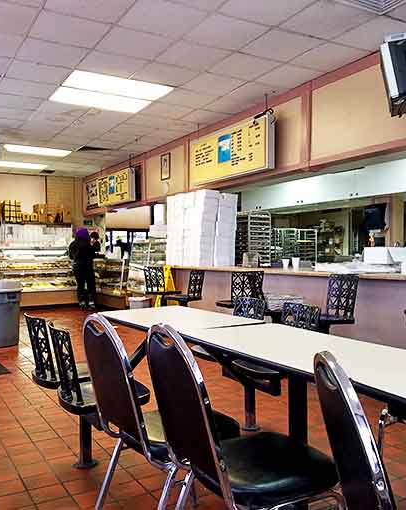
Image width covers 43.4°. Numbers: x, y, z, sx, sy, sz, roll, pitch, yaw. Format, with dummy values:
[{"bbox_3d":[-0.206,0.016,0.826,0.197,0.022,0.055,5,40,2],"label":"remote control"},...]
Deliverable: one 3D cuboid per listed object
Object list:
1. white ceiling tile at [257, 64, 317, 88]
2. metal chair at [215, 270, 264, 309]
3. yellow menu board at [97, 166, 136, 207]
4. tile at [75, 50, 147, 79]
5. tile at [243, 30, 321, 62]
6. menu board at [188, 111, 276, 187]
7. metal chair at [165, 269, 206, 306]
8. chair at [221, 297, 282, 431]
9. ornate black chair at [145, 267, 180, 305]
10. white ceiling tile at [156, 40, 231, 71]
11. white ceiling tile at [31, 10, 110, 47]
[{"bbox_3d":[0.955,-1.990,5.666,0.605,0.020,0.605,-1,1,-30],"label":"white ceiling tile"},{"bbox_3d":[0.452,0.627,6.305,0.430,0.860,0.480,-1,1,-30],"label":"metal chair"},{"bbox_3d":[-1.844,-1.377,10.776,0.120,0.650,1.900,-1,0,-31],"label":"yellow menu board"},{"bbox_3d":[-0.931,-1.970,5.284,0.610,0.022,0.610,-1,1,-30],"label":"tile"},{"bbox_3d":[0.733,-1.984,4.851,0.605,0.020,0.605,-1,0,-30],"label":"tile"},{"bbox_3d":[0.346,-1.389,7.087,0.120,0.670,1.950,-1,0,-31],"label":"menu board"},{"bbox_3d":[-0.233,0.649,7.157,0.430,0.850,0.420,-1,0,-31],"label":"metal chair"},{"bbox_3d":[0.253,0.708,3.335,0.440,0.790,0.420,-1,1,-30],"label":"chair"},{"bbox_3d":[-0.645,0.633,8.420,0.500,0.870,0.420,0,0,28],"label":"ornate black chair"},{"bbox_3d":[-0.101,-1.978,5.068,0.605,0.020,0.605,-1,0,-30],"label":"white ceiling tile"},{"bbox_3d":[-1.150,-1.955,4.436,0.605,0.020,0.605,-1,1,-30],"label":"white ceiling tile"}]

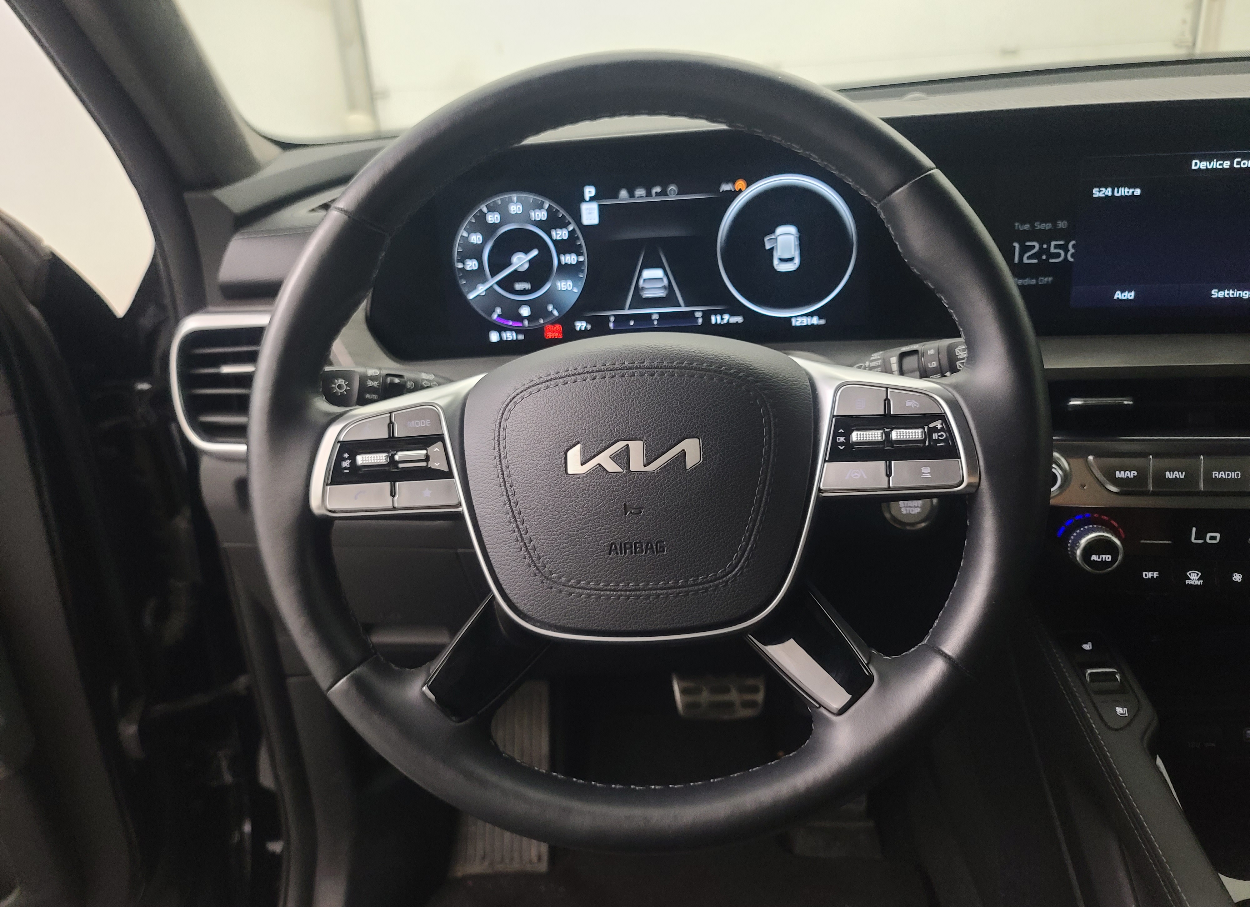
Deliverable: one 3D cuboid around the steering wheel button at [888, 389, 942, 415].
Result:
[{"bbox_3d":[0.136,-0.024,0.423,0.024,0.013,0.006,-3,-5,16],"label":"steering wheel button"}]

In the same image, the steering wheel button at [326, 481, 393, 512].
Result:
[{"bbox_3d":[-0.130,0.022,0.444,0.032,0.013,0.006,-2,-5,-5],"label":"steering wheel button"}]

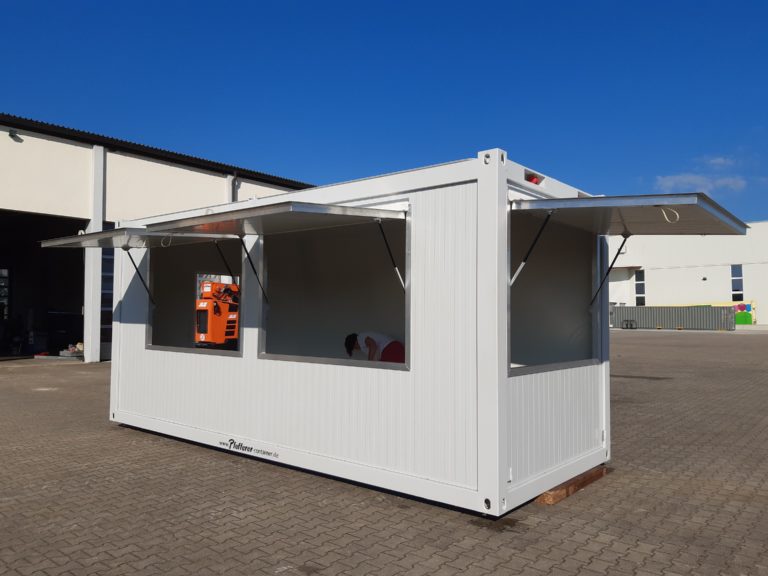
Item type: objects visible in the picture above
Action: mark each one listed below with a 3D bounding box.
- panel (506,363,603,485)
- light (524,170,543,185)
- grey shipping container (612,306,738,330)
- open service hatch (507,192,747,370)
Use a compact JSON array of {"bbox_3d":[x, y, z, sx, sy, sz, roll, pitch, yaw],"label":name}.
[{"bbox_3d":[1.571,1.159,5.162,0.060,0.860,2.060,-2,-4,40],"label":"panel"},{"bbox_3d":[1.264,-0.932,4.877,0.090,0.100,0.220,-2,-4,40],"label":"light"},{"bbox_3d":[32.450,3.403,65.174,12.192,2.591,2.438,-2,-4,34],"label":"grey shipping container"},{"bbox_3d":[2.104,0.045,4.814,1.380,1.390,2.120,-2,-4,40],"label":"open service hatch"}]

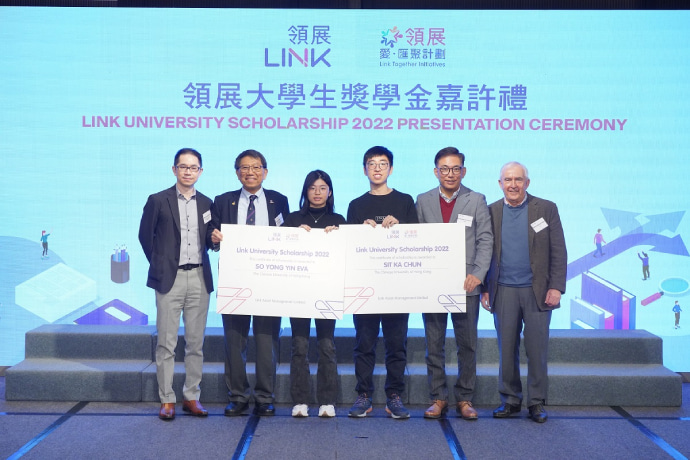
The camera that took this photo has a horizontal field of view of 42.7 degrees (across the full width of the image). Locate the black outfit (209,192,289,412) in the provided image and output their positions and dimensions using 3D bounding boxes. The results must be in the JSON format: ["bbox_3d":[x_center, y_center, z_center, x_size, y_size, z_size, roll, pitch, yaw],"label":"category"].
[{"bbox_3d":[-0.614,0.441,5.760,0.520,1.410,0.340,0,3,-6],"label":"black outfit"}]

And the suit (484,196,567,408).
[{"bbox_3d":[1.179,0.454,5.760,0.540,1.400,0.340,1,3,11],"label":"suit"}]

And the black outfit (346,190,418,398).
[{"bbox_3d":[0.244,0.420,5.740,0.470,1.350,0.360,0,3,1],"label":"black outfit"}]

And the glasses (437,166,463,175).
[{"bbox_3d":[0.684,-0.380,5.690,0.150,0.050,0.140,1,3,6],"label":"glasses"}]

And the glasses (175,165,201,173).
[{"bbox_3d":[-1.011,-0.394,5.690,0.150,0.045,0.140,0,3,-9],"label":"glasses"}]

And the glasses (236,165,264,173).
[{"bbox_3d":[-0.608,-0.392,5.690,0.150,0.050,0.140,0,3,-5],"label":"glasses"}]

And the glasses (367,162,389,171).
[{"bbox_3d":[0.217,-0.411,5.690,0.145,0.050,0.140,1,3,2],"label":"glasses"}]

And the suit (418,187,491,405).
[{"bbox_3d":[0.719,0.415,5.760,0.510,1.410,0.340,1,3,7],"label":"suit"}]

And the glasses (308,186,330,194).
[{"bbox_3d":[-0.164,-0.255,5.680,0.138,0.046,0.135,0,3,-2],"label":"glasses"}]

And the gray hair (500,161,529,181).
[{"bbox_3d":[1.099,-0.372,5.700,0.175,0.155,0.190,1,3,7],"label":"gray hair"}]

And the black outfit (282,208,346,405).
[{"bbox_3d":[-0.189,0.485,5.740,0.410,1.280,0.330,0,3,-2],"label":"black outfit"}]

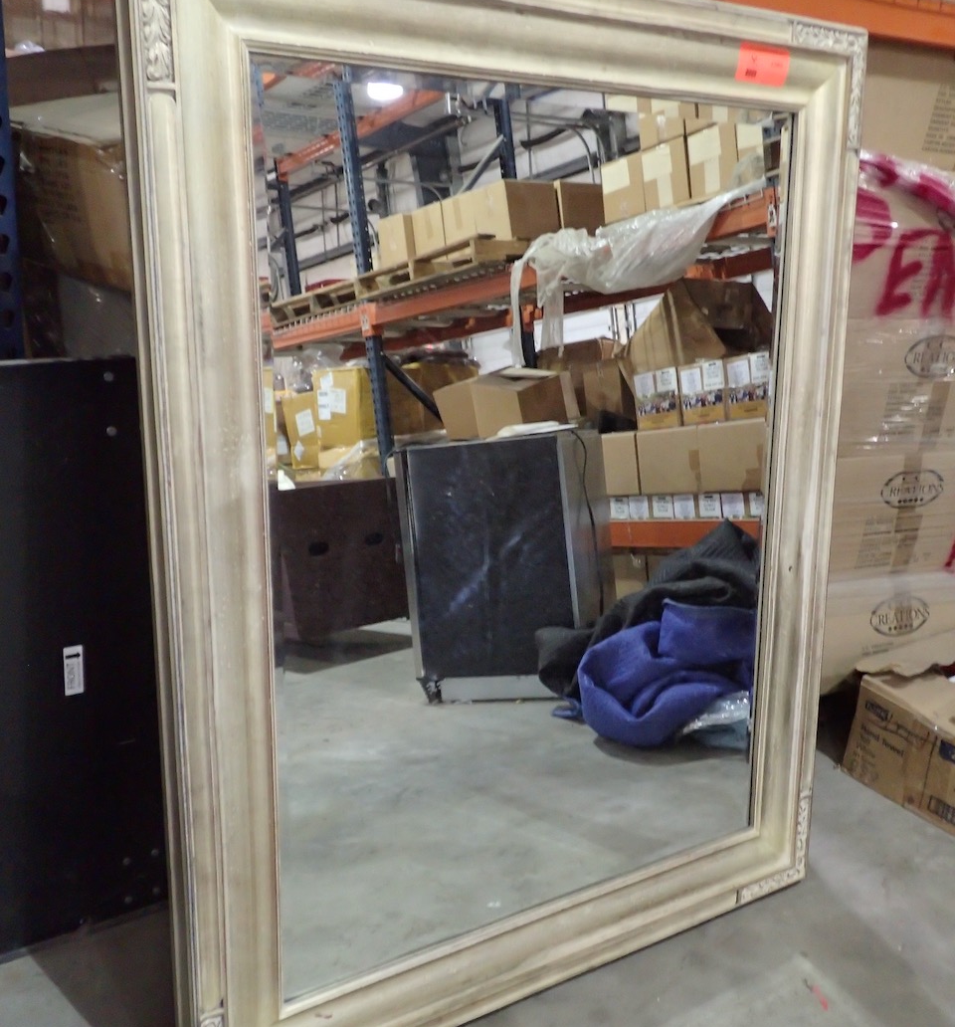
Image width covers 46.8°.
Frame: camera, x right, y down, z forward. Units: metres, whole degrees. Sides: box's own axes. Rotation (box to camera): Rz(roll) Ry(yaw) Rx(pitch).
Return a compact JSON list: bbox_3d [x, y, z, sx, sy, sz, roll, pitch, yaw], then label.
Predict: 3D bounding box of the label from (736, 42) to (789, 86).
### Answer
[{"bbox_3d":[0.424,-0.667,1.640,0.103,0.056,0.006,-8,24,-32],"label":"label"}]

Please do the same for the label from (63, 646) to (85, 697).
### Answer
[{"bbox_3d":[-0.590,0.230,1.612,0.026,0.077,0.002,-9,23,-33],"label":"label"}]

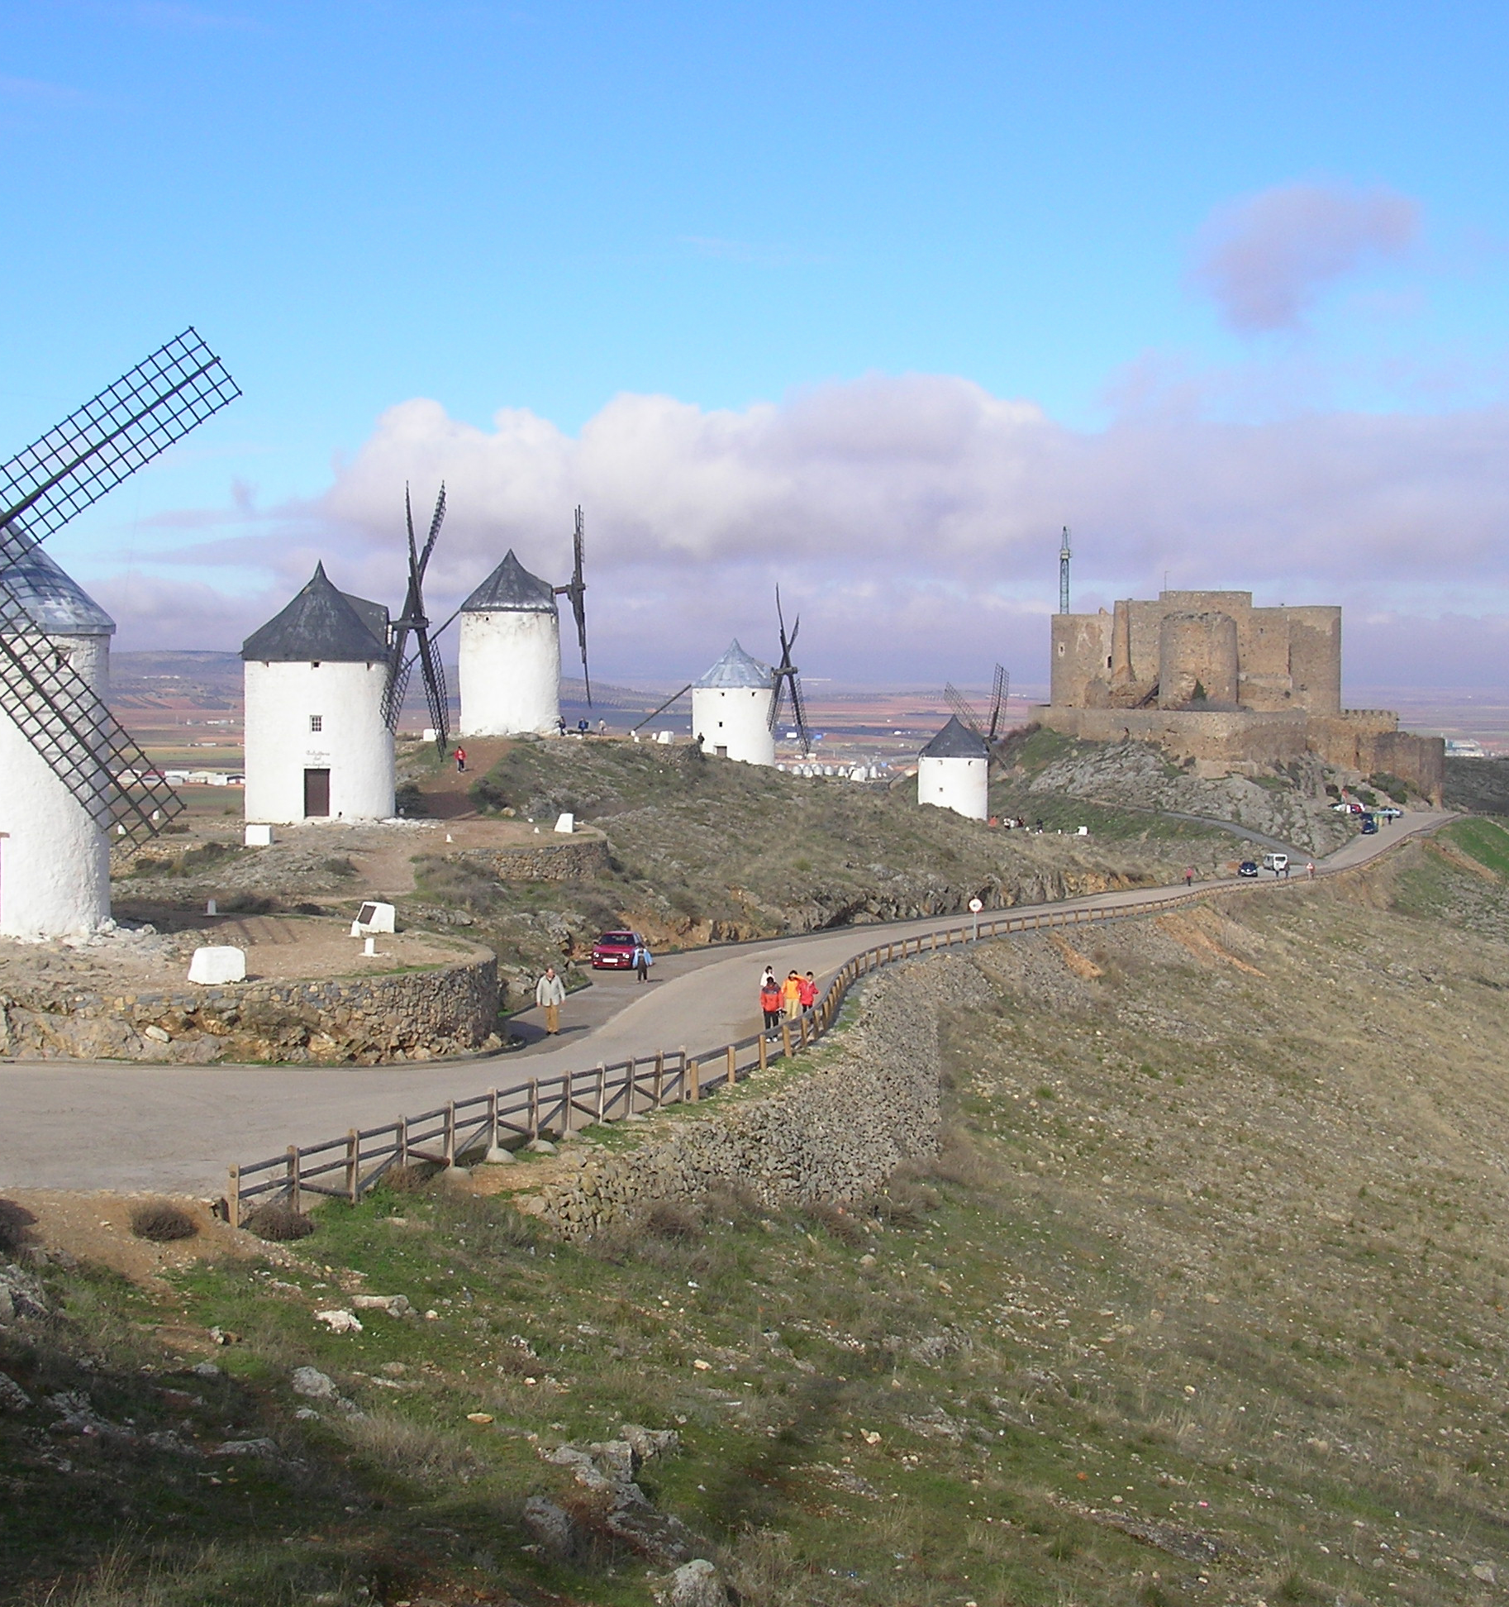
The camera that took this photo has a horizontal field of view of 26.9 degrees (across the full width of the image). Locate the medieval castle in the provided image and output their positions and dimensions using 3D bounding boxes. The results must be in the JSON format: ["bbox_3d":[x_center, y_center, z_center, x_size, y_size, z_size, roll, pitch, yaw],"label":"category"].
[{"bbox_3d":[59.205,-13.031,387.000,50.500,26.000,45.000,0,2,9],"label":"medieval castle"}]

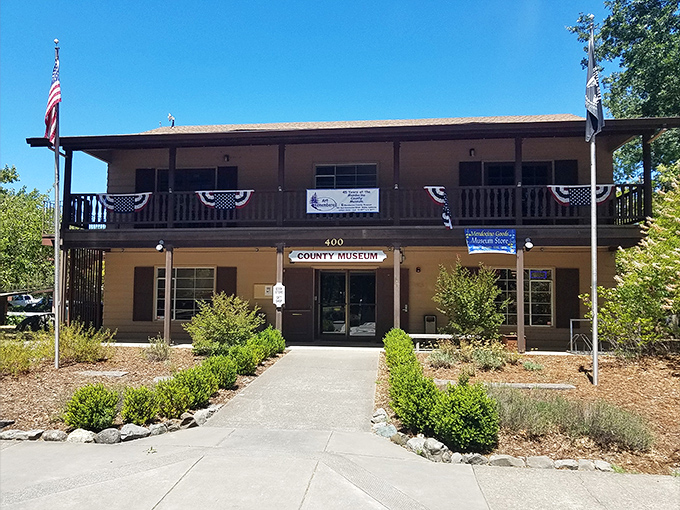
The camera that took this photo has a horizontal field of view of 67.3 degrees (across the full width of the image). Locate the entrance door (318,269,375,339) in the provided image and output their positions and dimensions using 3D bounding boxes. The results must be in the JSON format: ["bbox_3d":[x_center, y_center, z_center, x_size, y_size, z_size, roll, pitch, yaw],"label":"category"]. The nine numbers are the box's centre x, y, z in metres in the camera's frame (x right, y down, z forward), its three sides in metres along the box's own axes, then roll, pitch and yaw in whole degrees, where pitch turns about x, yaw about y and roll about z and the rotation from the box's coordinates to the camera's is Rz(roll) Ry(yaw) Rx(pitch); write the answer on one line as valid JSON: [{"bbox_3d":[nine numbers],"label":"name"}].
[{"bbox_3d":[0.210,1.433,14.705,1.708,2.002,0.100,0,-3,7],"label":"entrance door"}]

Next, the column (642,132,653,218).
[{"bbox_3d":[7.357,-1.783,12.188,0.145,2.184,0.145,0,-3,7],"label":"column"}]

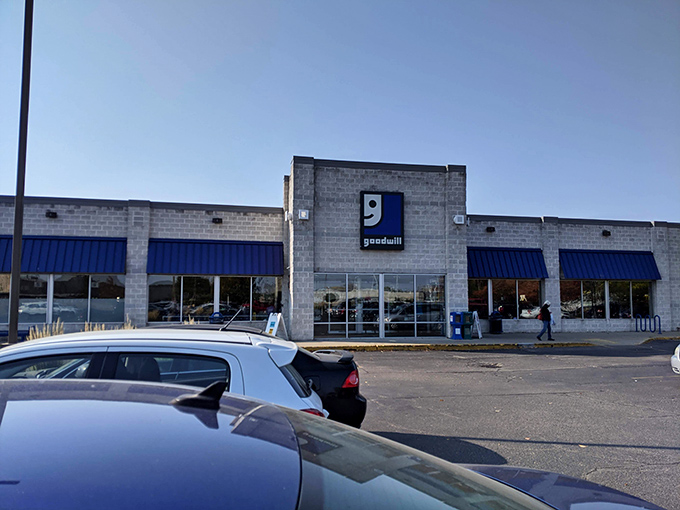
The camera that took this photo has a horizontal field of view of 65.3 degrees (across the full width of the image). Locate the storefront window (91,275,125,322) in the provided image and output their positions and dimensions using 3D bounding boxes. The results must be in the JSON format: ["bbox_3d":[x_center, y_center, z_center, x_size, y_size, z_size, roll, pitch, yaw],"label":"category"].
[{"bbox_3d":[-9.697,1.801,22.109,1.367,2.011,0.100,1,-6,-12],"label":"storefront window"}]

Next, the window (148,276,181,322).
[{"bbox_3d":[-7.386,1.864,22.425,1.335,1.950,0.100,1,-5,-13],"label":"window"}]

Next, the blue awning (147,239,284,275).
[{"bbox_3d":[-5.283,0.091,22.855,5.660,1.540,0.550,1,-6,-12],"label":"blue awning"}]

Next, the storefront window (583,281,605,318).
[{"bbox_3d":[13.003,2.295,27.046,1.315,1.950,0.100,1,-5,-13],"label":"storefront window"}]

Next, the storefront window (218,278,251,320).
[{"bbox_3d":[-4.601,1.907,23.218,1.374,1.994,0.100,1,-6,-12],"label":"storefront window"}]

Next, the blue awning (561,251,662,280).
[{"bbox_3d":[13.908,0.483,27.201,5.600,1.570,0.560,1,-5,-13],"label":"blue awning"}]

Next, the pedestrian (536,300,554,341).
[{"bbox_3d":[8.448,2.702,21.863,0.640,1.630,0.520,1,-5,-13],"label":"pedestrian"}]

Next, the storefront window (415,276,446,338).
[{"bbox_3d":[3.752,2.081,21.914,1.406,2.612,0.100,1,-6,-12],"label":"storefront window"}]

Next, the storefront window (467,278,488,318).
[{"bbox_3d":[6.644,2.128,25.667,1.202,1.953,0.100,1,-6,-12],"label":"storefront window"}]

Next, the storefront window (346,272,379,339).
[{"bbox_3d":[0.943,2.068,21.507,1.374,2.636,0.130,1,-5,-13],"label":"storefront window"}]

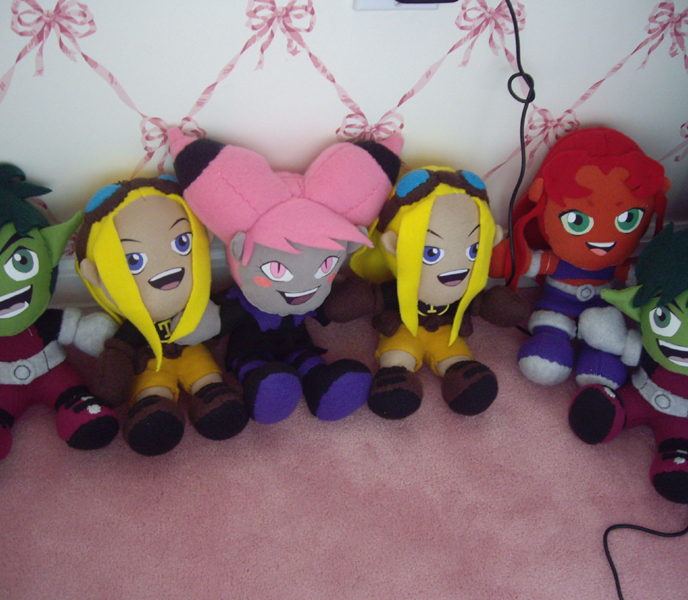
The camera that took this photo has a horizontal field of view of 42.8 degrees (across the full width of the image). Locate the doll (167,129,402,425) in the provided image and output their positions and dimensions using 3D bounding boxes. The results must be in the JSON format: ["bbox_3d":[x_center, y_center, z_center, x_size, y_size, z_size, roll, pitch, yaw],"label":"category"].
[{"bbox_3d":[-0.048,-0.021,0.767,0.194,0.250,0.157,-4,39,-12],"label":"doll"}]

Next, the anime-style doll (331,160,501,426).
[{"bbox_3d":[0.082,-0.014,0.810,0.186,0.208,0.164,-4,39,-12],"label":"anime-style doll"}]

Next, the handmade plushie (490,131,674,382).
[{"bbox_3d":[0.228,-0.043,0.836,0.155,0.243,0.150,-2,39,-10],"label":"handmade plushie"}]

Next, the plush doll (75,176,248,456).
[{"bbox_3d":[-0.154,0.005,0.754,0.155,0.210,0.172,-10,41,-18],"label":"plush doll"}]

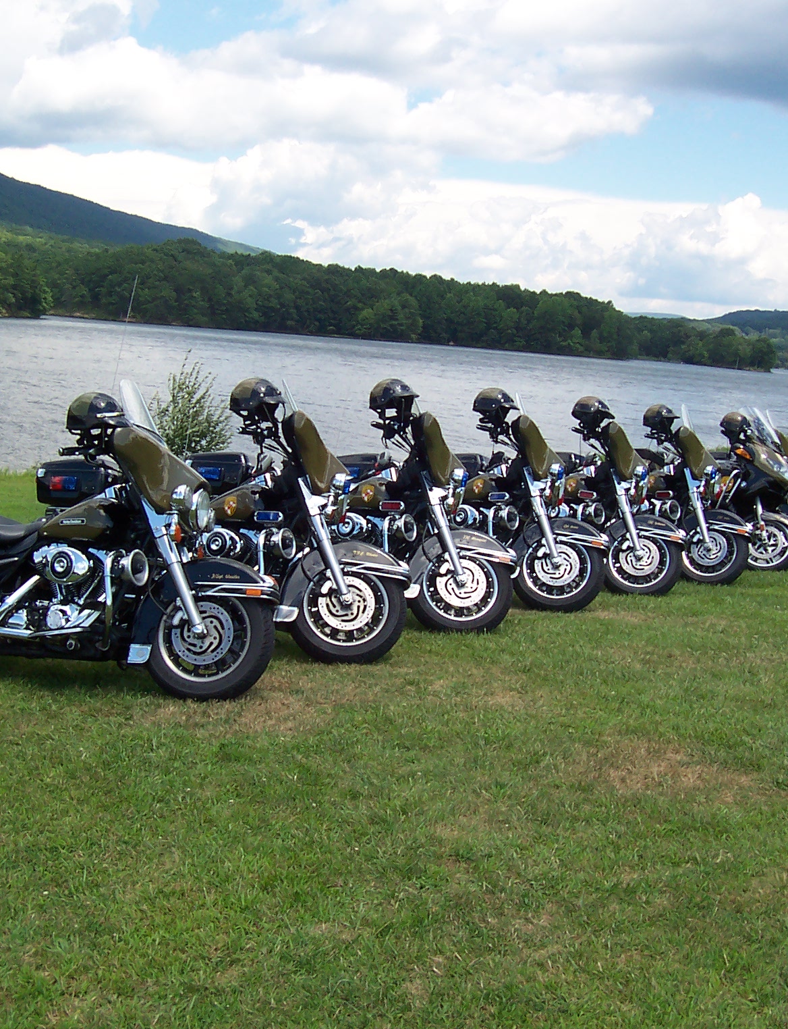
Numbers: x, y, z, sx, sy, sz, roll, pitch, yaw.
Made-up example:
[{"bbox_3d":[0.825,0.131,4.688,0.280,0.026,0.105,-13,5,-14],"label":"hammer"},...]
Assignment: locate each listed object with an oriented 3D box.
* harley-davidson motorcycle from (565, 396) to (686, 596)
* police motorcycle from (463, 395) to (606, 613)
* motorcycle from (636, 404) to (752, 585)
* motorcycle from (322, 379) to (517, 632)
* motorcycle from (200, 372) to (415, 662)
[{"bbox_3d":[1.279,-0.124,11.195,2.330,1.450,0.930,4,-2,45],"label":"harley-davidson motorcycle"},{"bbox_3d":[0.491,-0.107,10.082,2.330,1.450,0.930,3,-1,38],"label":"police motorcycle"},{"bbox_3d":[2.097,-0.160,12.350,0.930,1.450,2.330,7,-1,-39],"label":"motorcycle"},{"bbox_3d":[-0.245,-0.032,9.004,2.330,1.450,0.930,3,-1,31],"label":"motorcycle"},{"bbox_3d":[-0.921,0.026,7.950,2.330,1.450,0.930,2,-1,27],"label":"motorcycle"}]

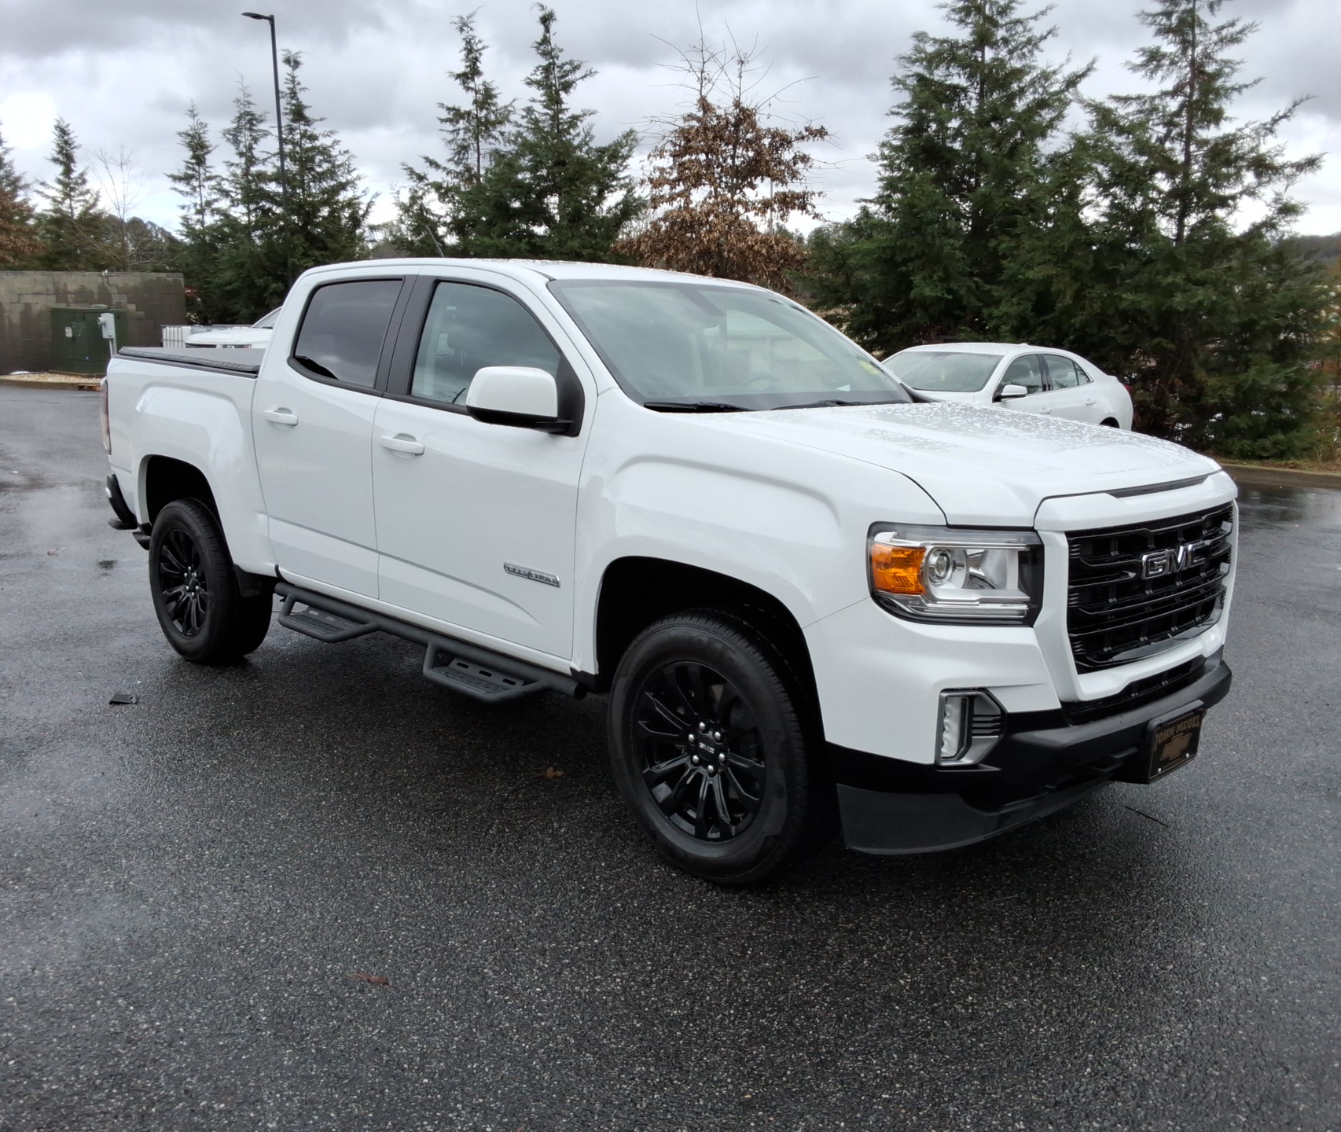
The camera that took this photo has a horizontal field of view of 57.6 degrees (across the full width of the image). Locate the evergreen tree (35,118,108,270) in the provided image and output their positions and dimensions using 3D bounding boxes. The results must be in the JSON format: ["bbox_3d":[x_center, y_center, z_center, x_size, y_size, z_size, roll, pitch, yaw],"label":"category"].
[{"bbox_3d":[-19.823,-10.673,40.701,2.900,8.100,2.900,-4,11,-25],"label":"evergreen tree"}]

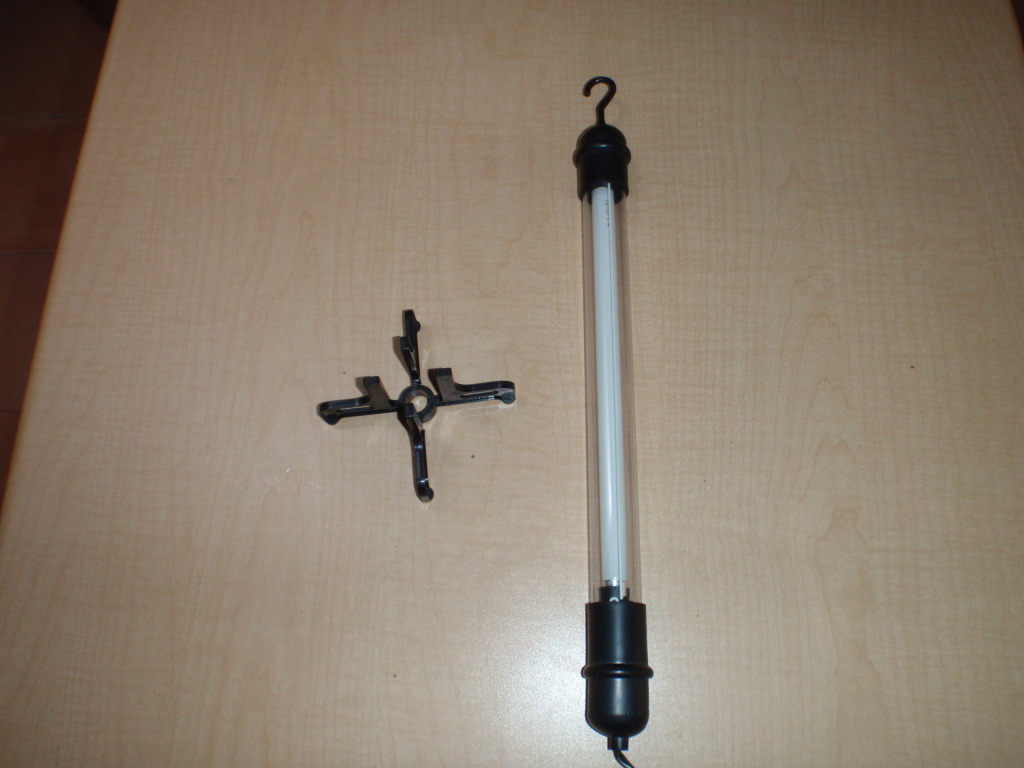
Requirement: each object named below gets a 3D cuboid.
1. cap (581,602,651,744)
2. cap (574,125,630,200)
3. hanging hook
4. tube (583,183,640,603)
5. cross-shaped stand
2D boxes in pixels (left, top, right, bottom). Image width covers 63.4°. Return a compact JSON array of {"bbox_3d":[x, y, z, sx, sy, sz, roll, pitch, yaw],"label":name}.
[{"bbox_3d":[0.062,0.168,0.489,0.043,0.043,0.076,1,69,0],"label":"cap"},{"bbox_3d":[0.067,-0.163,0.614,0.043,0.043,0.061,1,69,0],"label":"cap"},{"bbox_3d":[0.067,-0.216,0.633,0.025,0.006,0.047,1,69,0],"label":"hanging hook"},{"bbox_3d":[0.065,-0.002,0.553,0.033,0.033,0.296,1,69,0],"label":"tube"},{"bbox_3d":[-0.063,0.006,0.541,0.131,0.060,0.131,-6,70,-2],"label":"cross-shaped stand"}]

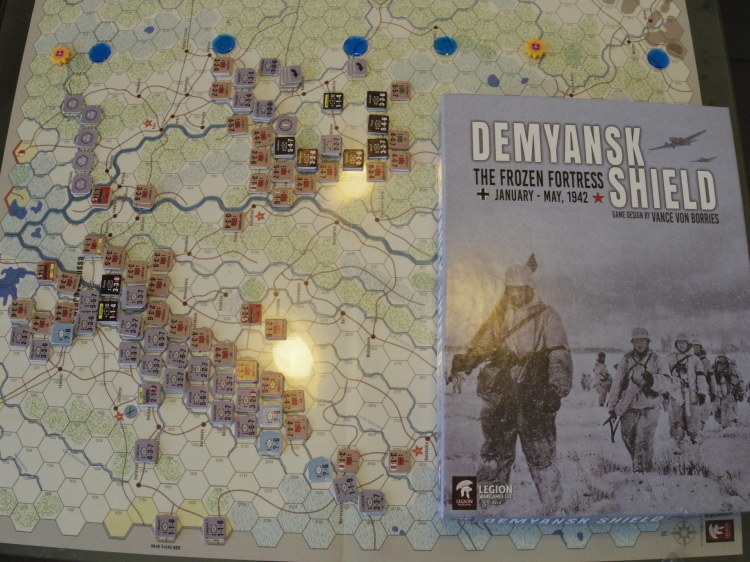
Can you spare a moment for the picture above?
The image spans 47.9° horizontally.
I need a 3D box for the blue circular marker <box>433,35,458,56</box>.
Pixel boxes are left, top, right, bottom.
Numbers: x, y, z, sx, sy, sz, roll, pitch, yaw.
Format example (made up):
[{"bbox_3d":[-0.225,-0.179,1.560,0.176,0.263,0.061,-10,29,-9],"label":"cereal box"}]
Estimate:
[{"bbox_3d":[0.056,-0.190,0.680,0.019,0.002,0.019,0,72,1],"label":"blue circular marker"}]

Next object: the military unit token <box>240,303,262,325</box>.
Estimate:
[{"bbox_3d":[-0.087,0.024,0.599,0.015,0.003,0.015,1,73,0],"label":"military unit token"}]

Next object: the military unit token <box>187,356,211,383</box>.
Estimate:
[{"bbox_3d":[-0.123,0.062,0.591,0.016,0.003,0.016,1,73,1],"label":"military unit token"}]

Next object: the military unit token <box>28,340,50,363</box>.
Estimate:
[{"bbox_3d":[-0.237,0.050,0.597,0.016,0.004,0.016,1,73,1],"label":"military unit token"}]

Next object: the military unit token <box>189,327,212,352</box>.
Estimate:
[{"bbox_3d":[-0.122,0.042,0.592,0.015,0.003,0.015,1,73,1],"label":"military unit token"}]

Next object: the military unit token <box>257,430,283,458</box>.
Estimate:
[{"bbox_3d":[-0.071,0.110,0.572,0.016,0.004,0.016,1,73,0],"label":"military unit token"}]

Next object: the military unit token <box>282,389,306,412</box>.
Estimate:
[{"bbox_3d":[-0.055,0.083,0.581,0.015,0.003,0.015,1,73,0],"label":"military unit token"}]

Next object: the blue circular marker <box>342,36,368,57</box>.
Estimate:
[{"bbox_3d":[-0.015,-0.184,0.662,0.019,0.003,0.019,0,73,0],"label":"blue circular marker"}]

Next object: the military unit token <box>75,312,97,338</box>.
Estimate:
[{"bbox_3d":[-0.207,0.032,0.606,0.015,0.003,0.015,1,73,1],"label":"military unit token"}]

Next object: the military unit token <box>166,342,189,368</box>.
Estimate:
[{"bbox_3d":[-0.138,0.051,0.591,0.015,0.003,0.015,1,73,1],"label":"military unit token"}]

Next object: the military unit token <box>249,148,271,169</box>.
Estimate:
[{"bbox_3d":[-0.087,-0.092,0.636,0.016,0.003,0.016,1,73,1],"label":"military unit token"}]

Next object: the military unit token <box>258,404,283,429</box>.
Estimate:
[{"bbox_3d":[-0.073,0.095,0.593,0.015,0.003,0.015,-1,72,1],"label":"military unit token"}]

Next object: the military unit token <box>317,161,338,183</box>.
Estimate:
[{"bbox_3d":[-0.037,-0.084,0.648,0.015,0.003,0.015,1,73,2],"label":"military unit token"}]

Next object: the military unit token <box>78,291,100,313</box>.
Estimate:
[{"bbox_3d":[-0.206,0.015,0.611,0.015,0.003,0.015,1,73,1],"label":"military unit token"}]

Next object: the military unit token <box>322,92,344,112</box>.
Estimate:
[{"bbox_3d":[-0.032,-0.137,0.648,0.016,0.004,0.016,1,73,1],"label":"military unit token"}]

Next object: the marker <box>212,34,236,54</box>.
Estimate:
[{"bbox_3d":[-0.122,-0.192,0.685,0.019,0.002,0.019,1,73,2],"label":"marker"}]

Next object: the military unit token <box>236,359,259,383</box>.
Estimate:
[{"bbox_3d":[-0.089,0.063,0.590,0.016,0.004,0.016,1,73,1],"label":"military unit token"}]

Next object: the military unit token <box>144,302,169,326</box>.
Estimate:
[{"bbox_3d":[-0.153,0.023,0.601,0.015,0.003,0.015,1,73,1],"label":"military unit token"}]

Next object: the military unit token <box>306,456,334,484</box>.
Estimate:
[{"bbox_3d":[-0.038,0.129,0.581,0.015,0.003,0.015,-2,72,1],"label":"military unit token"}]

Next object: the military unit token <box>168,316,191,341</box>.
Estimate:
[{"bbox_3d":[-0.139,0.034,0.600,0.016,0.004,0.016,3,73,1],"label":"military unit token"}]

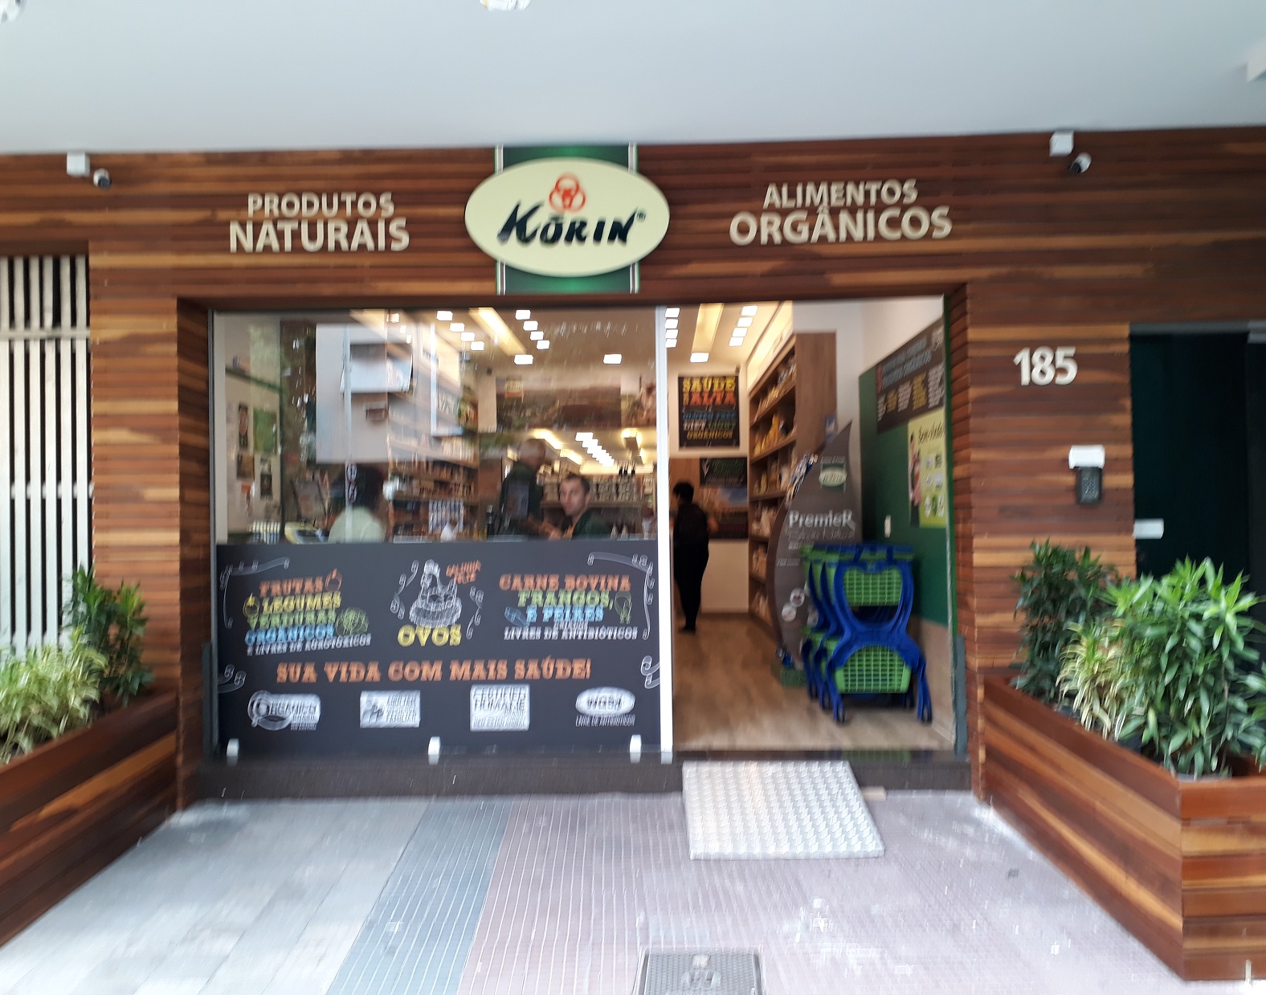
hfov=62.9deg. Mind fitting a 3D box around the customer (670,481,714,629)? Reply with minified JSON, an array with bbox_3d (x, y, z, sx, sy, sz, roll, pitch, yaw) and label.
[{"bbox_3d":[0.647,0.647,11.326,0.400,1.635,0.520,-2,-2,42],"label":"customer"}]

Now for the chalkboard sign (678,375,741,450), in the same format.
[{"bbox_3d":[0.935,-1.045,12.660,0.740,0.889,0.025,-1,-1,1],"label":"chalkboard sign"}]

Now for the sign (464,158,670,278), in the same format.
[{"bbox_3d":[-0.313,-1.338,4.991,0.978,0.569,0.080,-1,-1,1],"label":"sign"}]

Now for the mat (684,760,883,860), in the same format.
[{"bbox_3d":[0.645,1.399,4.685,0.801,0.180,0.856,-1,-1,1],"label":"mat"}]

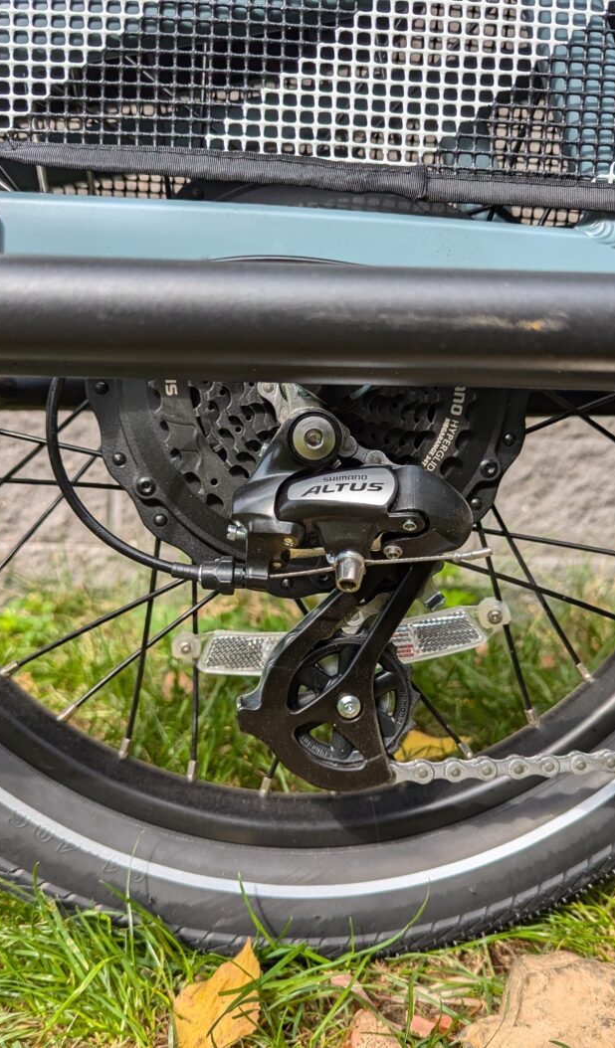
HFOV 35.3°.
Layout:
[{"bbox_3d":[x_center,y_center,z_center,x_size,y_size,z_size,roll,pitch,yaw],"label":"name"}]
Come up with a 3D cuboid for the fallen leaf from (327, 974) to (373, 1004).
[{"bbox_3d":[0.018,0.192,0.400,0.020,0.007,0.016,1,3,0],"label":"fallen leaf"}]

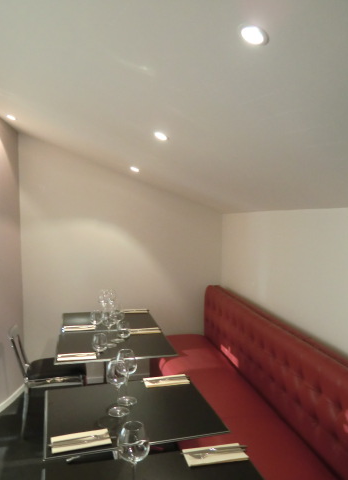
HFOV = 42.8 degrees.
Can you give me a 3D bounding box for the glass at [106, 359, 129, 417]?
[{"bbox_3d":[-0.240,0.644,1.940,0.090,0.223,0.090,-1,5,-14],"label":"glass"}]

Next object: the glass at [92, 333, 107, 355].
[{"bbox_3d":[-0.458,0.631,2.739,0.085,0.120,0.085,-1,5,-14],"label":"glass"}]

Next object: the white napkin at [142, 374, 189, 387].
[{"bbox_3d":[-0.034,0.691,2.198,0.220,0.013,0.105,-1,4,-15],"label":"white napkin"}]

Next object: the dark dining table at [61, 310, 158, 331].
[{"bbox_3d":[-0.497,1.000,3.453,0.710,0.750,0.610,-1,4,-11],"label":"dark dining table"}]

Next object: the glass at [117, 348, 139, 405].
[{"bbox_3d":[-0.206,0.600,1.950,0.088,0.228,0.088,0,3,0],"label":"glass"}]

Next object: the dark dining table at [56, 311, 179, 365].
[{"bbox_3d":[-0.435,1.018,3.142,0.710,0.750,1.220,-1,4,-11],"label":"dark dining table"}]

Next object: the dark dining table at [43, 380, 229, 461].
[{"bbox_3d":[-0.194,1.126,1.999,0.715,0.750,0.590,-1,5,-14],"label":"dark dining table"}]

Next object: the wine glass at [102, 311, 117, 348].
[{"bbox_3d":[-0.406,0.573,2.851,0.088,0.218,0.088,-1,5,-14],"label":"wine glass"}]

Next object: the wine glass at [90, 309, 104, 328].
[{"bbox_3d":[-0.551,0.575,3.189,0.088,0.135,0.088,0,3,0],"label":"wine glass"}]

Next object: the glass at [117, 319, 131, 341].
[{"bbox_3d":[-0.338,0.608,3.021,0.087,0.122,0.087,-1,5,-14],"label":"glass"}]

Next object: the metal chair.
[{"bbox_3d":[-0.928,1.001,3.312,0.520,0.785,0.420,-1,5,-14],"label":"metal chair"}]

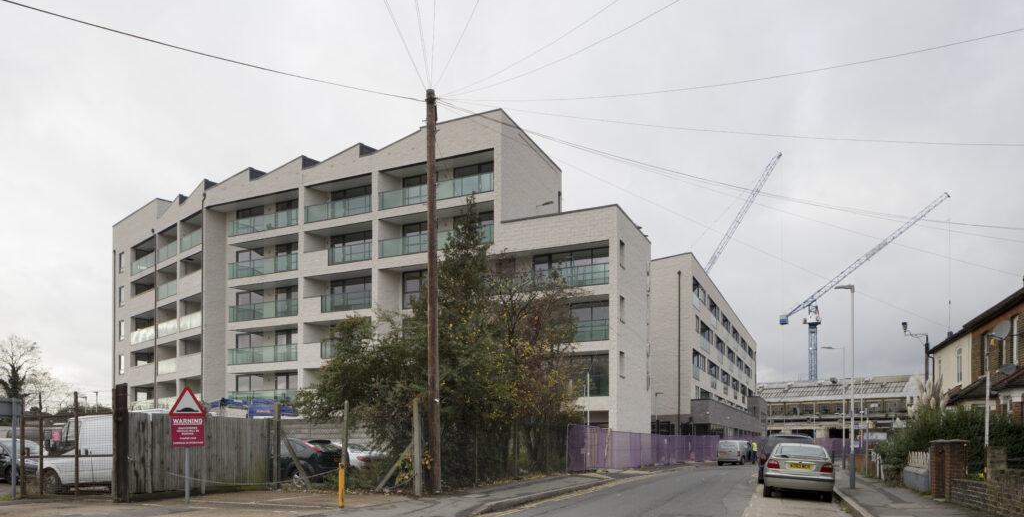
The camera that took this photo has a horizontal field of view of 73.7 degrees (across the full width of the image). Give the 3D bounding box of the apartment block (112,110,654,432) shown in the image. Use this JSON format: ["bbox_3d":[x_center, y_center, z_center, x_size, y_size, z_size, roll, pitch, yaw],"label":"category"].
[{"bbox_3d":[-11.579,3.847,51.500,46.000,20.500,14.500,-5,-11,27],"label":"apartment block"}]

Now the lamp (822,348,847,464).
[{"bbox_3d":[16.256,7.514,34.200,1.150,6.200,0.350,-4,-10,23],"label":"lamp"}]

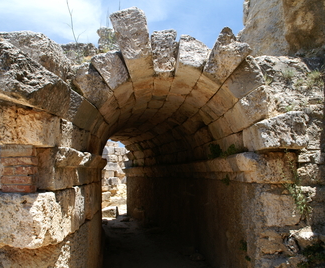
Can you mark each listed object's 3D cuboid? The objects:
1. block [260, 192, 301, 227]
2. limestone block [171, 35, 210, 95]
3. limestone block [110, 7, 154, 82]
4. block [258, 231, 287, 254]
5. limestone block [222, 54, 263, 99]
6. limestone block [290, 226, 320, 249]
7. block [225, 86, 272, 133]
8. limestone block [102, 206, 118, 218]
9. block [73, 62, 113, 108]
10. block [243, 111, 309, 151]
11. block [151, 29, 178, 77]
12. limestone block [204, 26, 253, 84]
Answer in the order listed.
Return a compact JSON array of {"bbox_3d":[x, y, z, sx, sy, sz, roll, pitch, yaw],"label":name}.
[{"bbox_3d":[1.309,0.886,3.528,0.420,0.380,0.400,0,-7,-4],"label":"block"},{"bbox_3d":[0.310,-0.806,3.765,0.320,0.420,1.050,7,-8,-3],"label":"limestone block"},{"bbox_3d":[-0.341,-1.006,3.437,0.348,0.540,0.609,-12,-6,-5],"label":"limestone block"},{"bbox_3d":[1.179,1.210,3.376,0.330,0.250,0.320,0,-7,-4],"label":"block"},{"bbox_3d":[0.854,-0.540,3.416,0.422,0.321,0.473,-40,-3,-7],"label":"limestone block"},{"bbox_3d":[1.395,1.066,3.136,0.280,0.200,0.300,0,-7,-4],"label":"limestone block"},{"bbox_3d":[1.084,-0.275,3.797,0.420,0.380,0.650,-29,-5,-7],"label":"block"},{"bbox_3d":[-2.053,3.053,11.700,0.720,0.430,0.600,0,-7,0],"label":"limestone block"},{"bbox_3d":[-0.888,-0.579,4.048,0.293,0.583,0.525,-41,-3,-7],"label":"block"},{"bbox_3d":[1.286,0.002,3.592,0.560,0.430,0.550,0,-7,-4],"label":"block"},{"bbox_3d":[-0.002,-0.976,3.884,0.318,0.553,0.473,5,-8,-3],"label":"block"},{"bbox_3d":[0.671,-0.802,3.517,0.370,0.549,0.525,36,-8,1],"label":"limestone block"}]

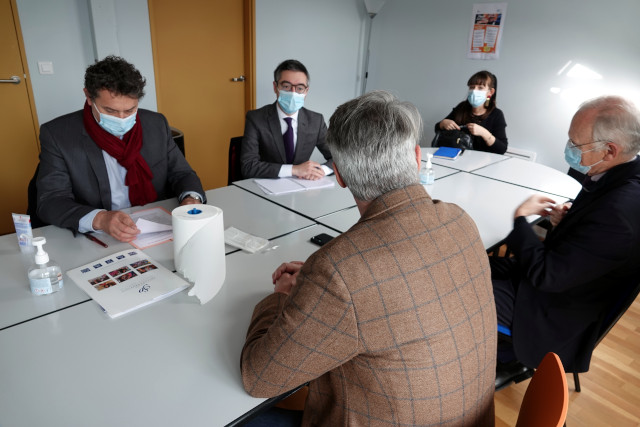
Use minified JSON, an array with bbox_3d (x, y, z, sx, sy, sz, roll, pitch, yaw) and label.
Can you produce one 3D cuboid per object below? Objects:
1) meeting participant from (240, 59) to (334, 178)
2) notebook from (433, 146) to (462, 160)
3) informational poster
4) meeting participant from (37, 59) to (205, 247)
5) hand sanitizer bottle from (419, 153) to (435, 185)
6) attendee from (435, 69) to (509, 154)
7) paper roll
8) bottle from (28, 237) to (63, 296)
[{"bbox_3d":[-0.143,-0.109,2.268,0.560,1.308,0.680,-5,23,-19],"label":"meeting participant"},{"bbox_3d":[0.860,-0.402,2.875,0.145,0.020,0.265,13,24,22],"label":"notebook"},{"bbox_3d":[1.410,-1.538,3.618,0.010,0.425,0.295,-17,30,-41],"label":"informational poster"},{"bbox_3d":[-0.729,0.076,1.725,0.720,1.313,0.600,23,29,40],"label":"meeting participant"},{"bbox_3d":[0.572,-0.239,2.246,0.078,0.160,0.058,-3,23,-15],"label":"hand sanitizer bottle"},{"bbox_3d":[1.086,-0.398,3.209,0.510,1.265,0.660,12,24,21],"label":"attendee"},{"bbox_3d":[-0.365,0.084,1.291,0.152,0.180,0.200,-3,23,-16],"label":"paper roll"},{"bbox_3d":[-0.736,0.138,1.135,0.078,0.158,0.058,5,22,3],"label":"bottle"}]

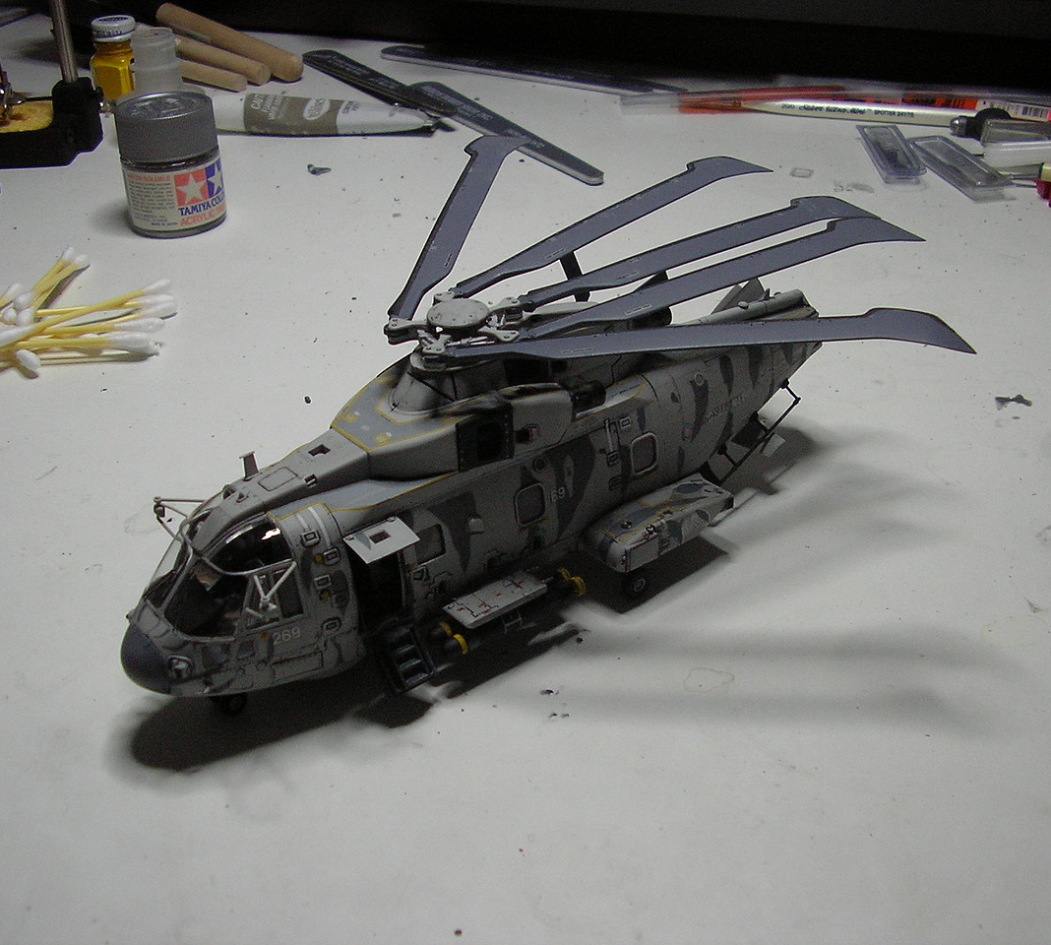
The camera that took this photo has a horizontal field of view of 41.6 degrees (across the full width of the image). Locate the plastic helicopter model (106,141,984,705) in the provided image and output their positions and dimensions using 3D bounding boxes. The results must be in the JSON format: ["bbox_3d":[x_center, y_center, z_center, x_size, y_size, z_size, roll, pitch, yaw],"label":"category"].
[{"bbox_3d":[0.000,-0.012,0.341,0.220,0.077,0.164,-24,39,-32],"label":"plastic helicopter model"}]

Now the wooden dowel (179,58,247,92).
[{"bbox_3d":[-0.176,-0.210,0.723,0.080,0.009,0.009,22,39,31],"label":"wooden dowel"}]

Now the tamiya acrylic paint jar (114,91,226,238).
[{"bbox_3d":[-0.140,-0.122,0.548,0.038,0.047,0.038,-1,32,0],"label":"tamiya acrylic paint jar"}]

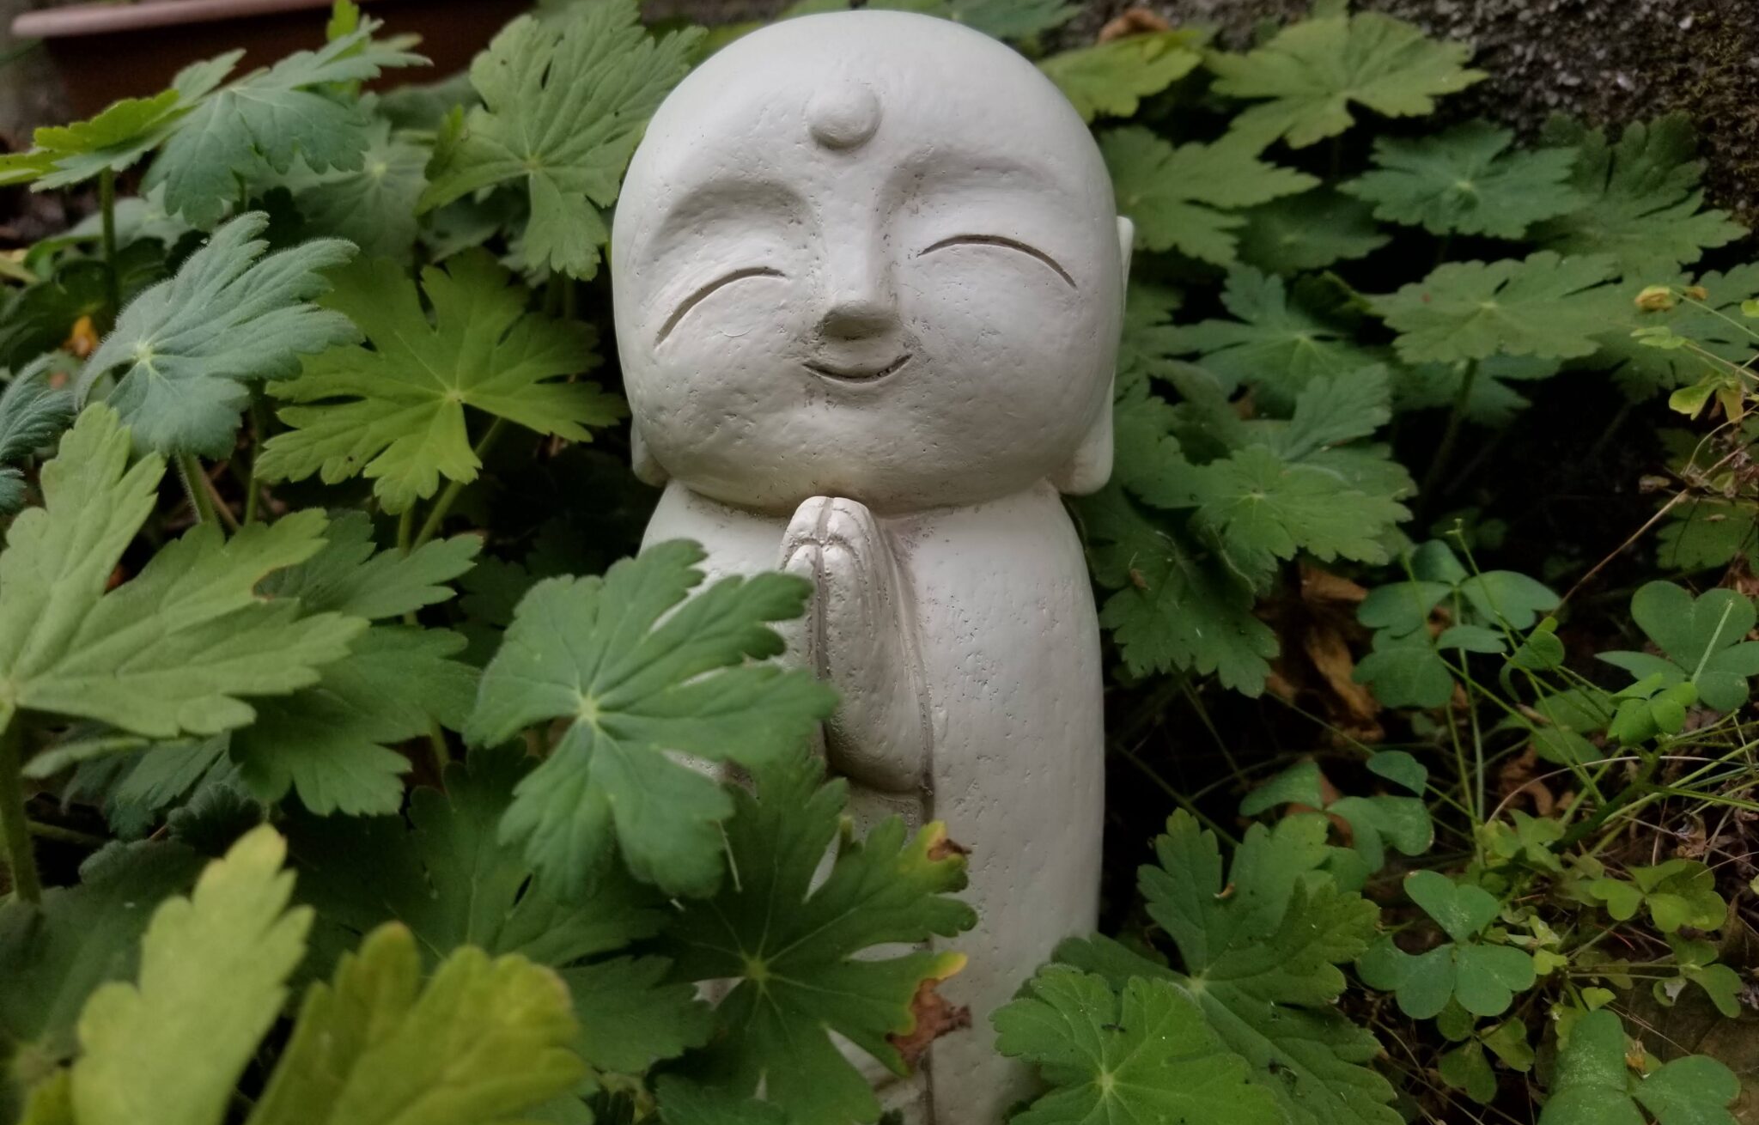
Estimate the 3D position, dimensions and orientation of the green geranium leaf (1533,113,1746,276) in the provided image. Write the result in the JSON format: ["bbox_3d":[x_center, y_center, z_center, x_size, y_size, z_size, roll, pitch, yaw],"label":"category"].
[{"bbox_3d":[0.226,-0.112,0.400,0.061,0.016,0.067,11,51,21],"label":"green geranium leaf"}]

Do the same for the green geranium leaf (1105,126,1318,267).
[{"bbox_3d":[0.097,-0.113,0.410,0.076,0.018,0.068,-1,41,-1],"label":"green geranium leaf"}]

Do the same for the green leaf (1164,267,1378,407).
[{"bbox_3d":[0.120,-0.070,0.405,0.064,0.017,0.062,-8,39,-10],"label":"green leaf"}]

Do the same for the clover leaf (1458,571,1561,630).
[{"bbox_3d":[0.164,0.010,0.345,0.022,0.008,0.025,19,33,19],"label":"clover leaf"}]

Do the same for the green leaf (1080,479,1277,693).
[{"bbox_3d":[0.078,0.004,0.350,0.053,0.016,0.062,-4,57,-6],"label":"green leaf"}]

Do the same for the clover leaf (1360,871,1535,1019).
[{"bbox_3d":[0.127,0.085,0.295,0.035,0.008,0.032,-5,51,7],"label":"clover leaf"}]

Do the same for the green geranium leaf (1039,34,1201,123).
[{"bbox_3d":[0.068,-0.154,0.420,0.063,0.018,0.061,7,44,3],"label":"green geranium leaf"}]

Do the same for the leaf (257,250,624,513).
[{"bbox_3d":[-0.103,-0.045,0.315,0.082,0.022,0.073,-31,59,-21],"label":"leaf"}]

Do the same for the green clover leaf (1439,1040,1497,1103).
[{"bbox_3d":[0.136,0.117,0.305,0.013,0.004,0.013,9,53,14],"label":"green clover leaf"}]

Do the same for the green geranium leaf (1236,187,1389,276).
[{"bbox_3d":[0.140,-0.109,0.430,0.057,0.014,0.053,-11,29,-13],"label":"green geranium leaf"}]

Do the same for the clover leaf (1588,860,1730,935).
[{"bbox_3d":[0.197,0.085,0.335,0.030,0.008,0.024,4,30,7],"label":"clover leaf"}]

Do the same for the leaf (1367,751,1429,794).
[{"bbox_3d":[0.127,0.051,0.325,0.013,0.005,0.013,16,50,22],"label":"leaf"}]

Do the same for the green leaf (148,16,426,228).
[{"bbox_3d":[-0.164,-0.124,0.370,0.072,0.028,0.068,-22,45,-14],"label":"green leaf"}]

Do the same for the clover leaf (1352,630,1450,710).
[{"bbox_3d":[0.143,0.029,0.360,0.026,0.008,0.025,14,53,11],"label":"clover leaf"}]

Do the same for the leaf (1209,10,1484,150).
[{"bbox_3d":[0.140,-0.147,0.400,0.078,0.016,0.080,-3,40,1],"label":"leaf"}]

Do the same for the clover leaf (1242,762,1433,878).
[{"bbox_3d":[0.123,0.068,0.355,0.049,0.016,0.036,-4,37,-5],"label":"clover leaf"}]

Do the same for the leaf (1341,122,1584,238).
[{"bbox_3d":[0.169,-0.112,0.385,0.064,0.014,0.060,-5,39,1],"label":"leaf"}]

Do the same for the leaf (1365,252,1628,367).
[{"bbox_3d":[0.187,-0.077,0.400,0.073,0.016,0.060,6,31,10],"label":"leaf"}]

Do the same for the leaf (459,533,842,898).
[{"bbox_3d":[-0.047,0.032,0.270,0.075,0.018,0.076,-11,66,-8],"label":"leaf"}]

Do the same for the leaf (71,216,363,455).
[{"bbox_3d":[-0.149,-0.053,0.300,0.057,0.022,0.068,-18,46,-1],"label":"leaf"}]

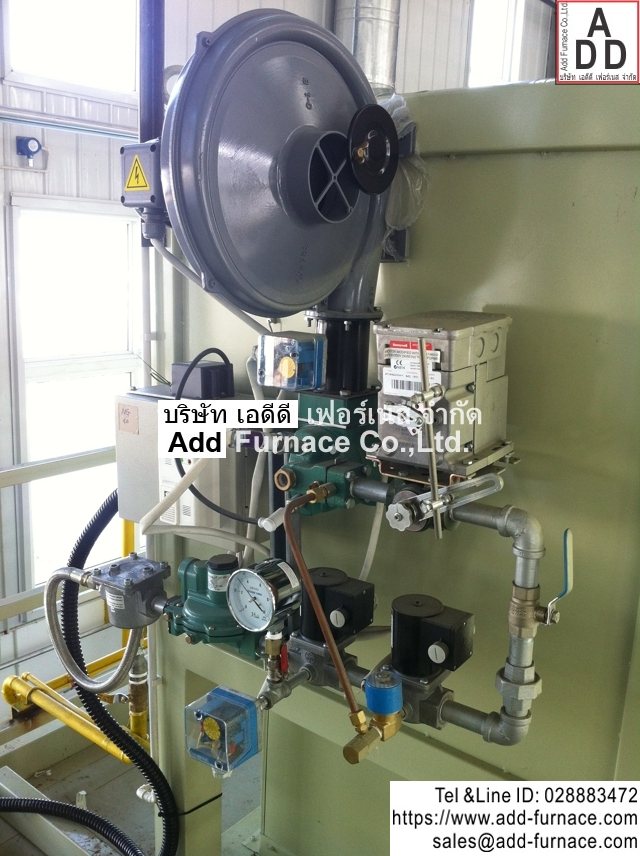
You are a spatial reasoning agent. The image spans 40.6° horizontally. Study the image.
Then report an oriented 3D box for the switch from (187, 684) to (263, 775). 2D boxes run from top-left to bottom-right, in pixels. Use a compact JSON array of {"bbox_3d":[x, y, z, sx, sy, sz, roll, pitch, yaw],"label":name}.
[{"bbox_3d":[-0.132,0.410,1.180,0.072,0.074,0.067,10,18,36],"label":"switch"}]

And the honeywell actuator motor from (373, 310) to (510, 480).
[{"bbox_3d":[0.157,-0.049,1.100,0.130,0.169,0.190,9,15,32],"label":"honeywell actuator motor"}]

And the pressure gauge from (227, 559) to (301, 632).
[{"bbox_3d":[-0.074,0.221,1.156,0.083,0.083,0.057,11,18,36],"label":"pressure gauge"}]

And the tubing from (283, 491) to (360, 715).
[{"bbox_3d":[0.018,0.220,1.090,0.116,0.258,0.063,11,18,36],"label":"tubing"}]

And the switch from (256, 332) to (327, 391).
[{"bbox_3d":[-0.040,-0.100,1.282,0.072,0.073,0.070,11,18,36],"label":"switch"}]

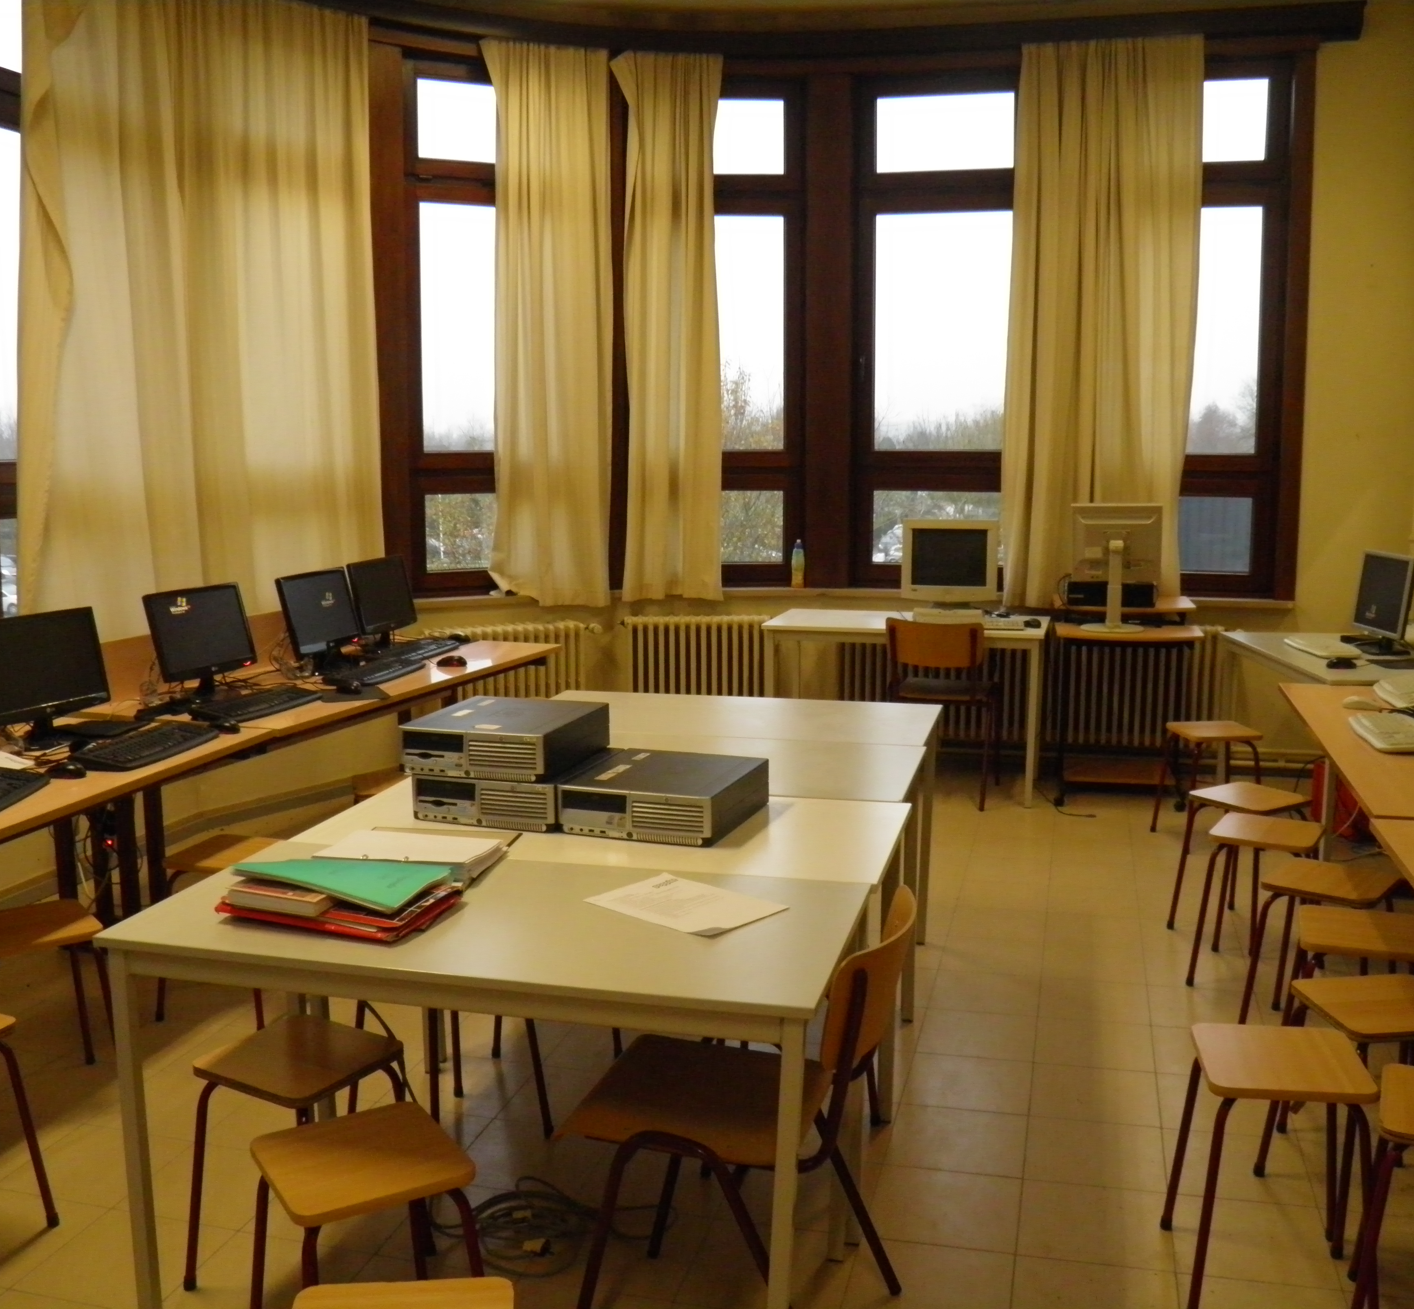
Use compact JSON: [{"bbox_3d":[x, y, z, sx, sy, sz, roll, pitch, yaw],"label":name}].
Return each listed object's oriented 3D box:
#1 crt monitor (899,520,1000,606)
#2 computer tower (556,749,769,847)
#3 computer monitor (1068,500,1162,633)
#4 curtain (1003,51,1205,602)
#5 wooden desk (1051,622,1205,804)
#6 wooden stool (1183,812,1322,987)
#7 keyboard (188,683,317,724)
[{"bbox_3d":[1.099,-0.382,6.295,0.420,0.445,0.420,2,9,14],"label":"crt monitor"},{"bbox_3d":[-0.087,0.306,3.076,0.338,0.100,0.379,3,9,20],"label":"computer tower"},{"bbox_3d":[1.837,-0.391,6.322,0.410,0.545,0.230,1,9,7],"label":"computer monitor"},{"bbox_3d":[1.776,-1.477,6.370,0.810,2.520,0.160,2,9,15],"label":"curtain"},{"bbox_3d":[1.894,0.240,6.429,0.640,0.770,0.540,2,9,9],"label":"wooden desk"},{"bbox_3d":[1.604,0.721,4.074,0.325,0.452,0.325,5,10,30],"label":"wooden stool"},{"bbox_3d":[-1.391,0.157,4.406,0.165,0.035,0.445,3,9,20],"label":"keyboard"}]

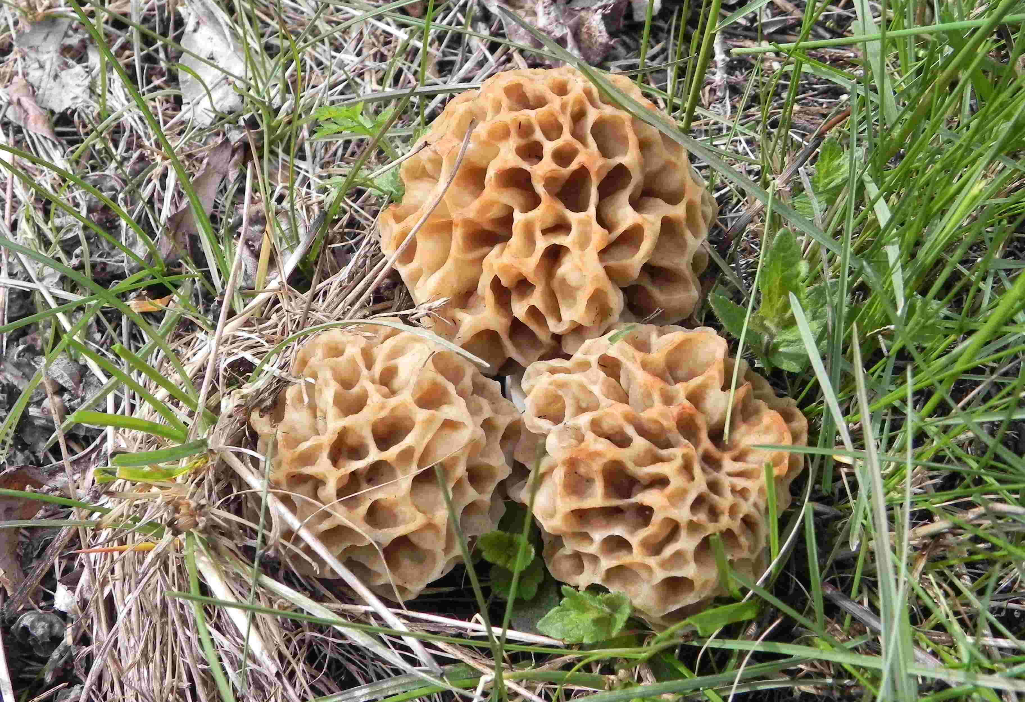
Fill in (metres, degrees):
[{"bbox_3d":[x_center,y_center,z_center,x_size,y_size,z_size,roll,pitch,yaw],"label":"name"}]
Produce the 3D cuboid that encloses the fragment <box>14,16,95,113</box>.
[{"bbox_3d":[-0.193,-0.121,0.510,0.034,0.010,0.052,0,55,0],"label":"fragment"}]

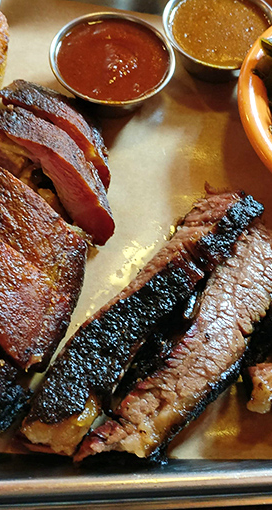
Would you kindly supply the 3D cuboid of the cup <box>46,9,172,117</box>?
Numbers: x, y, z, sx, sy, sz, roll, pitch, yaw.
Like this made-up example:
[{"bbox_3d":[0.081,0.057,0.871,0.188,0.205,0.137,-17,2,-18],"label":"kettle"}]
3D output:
[{"bbox_3d":[-0.013,-0.098,0.298,0.065,0.025,0.065,1,64,-3],"label":"cup"}]

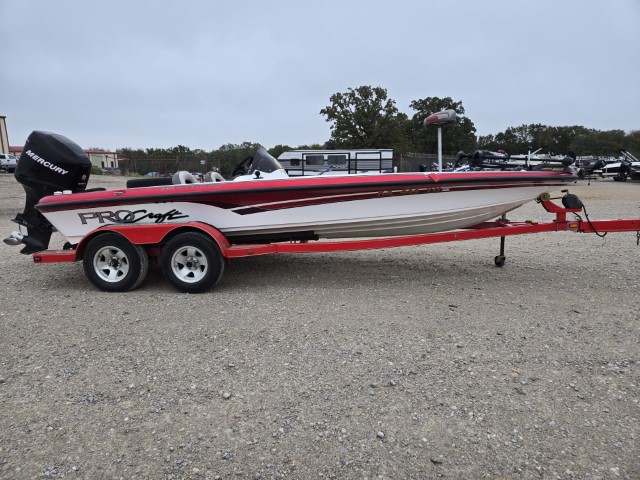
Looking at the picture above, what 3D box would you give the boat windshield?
[{"bbox_3d":[-0.612,-0.910,4.866,0.380,0.320,0.600,-2,10,3],"label":"boat windshield"}]

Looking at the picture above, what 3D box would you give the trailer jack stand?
[{"bbox_3d":[2.391,-0.026,5.616,0.210,0.760,0.200,-1,10,3],"label":"trailer jack stand"}]

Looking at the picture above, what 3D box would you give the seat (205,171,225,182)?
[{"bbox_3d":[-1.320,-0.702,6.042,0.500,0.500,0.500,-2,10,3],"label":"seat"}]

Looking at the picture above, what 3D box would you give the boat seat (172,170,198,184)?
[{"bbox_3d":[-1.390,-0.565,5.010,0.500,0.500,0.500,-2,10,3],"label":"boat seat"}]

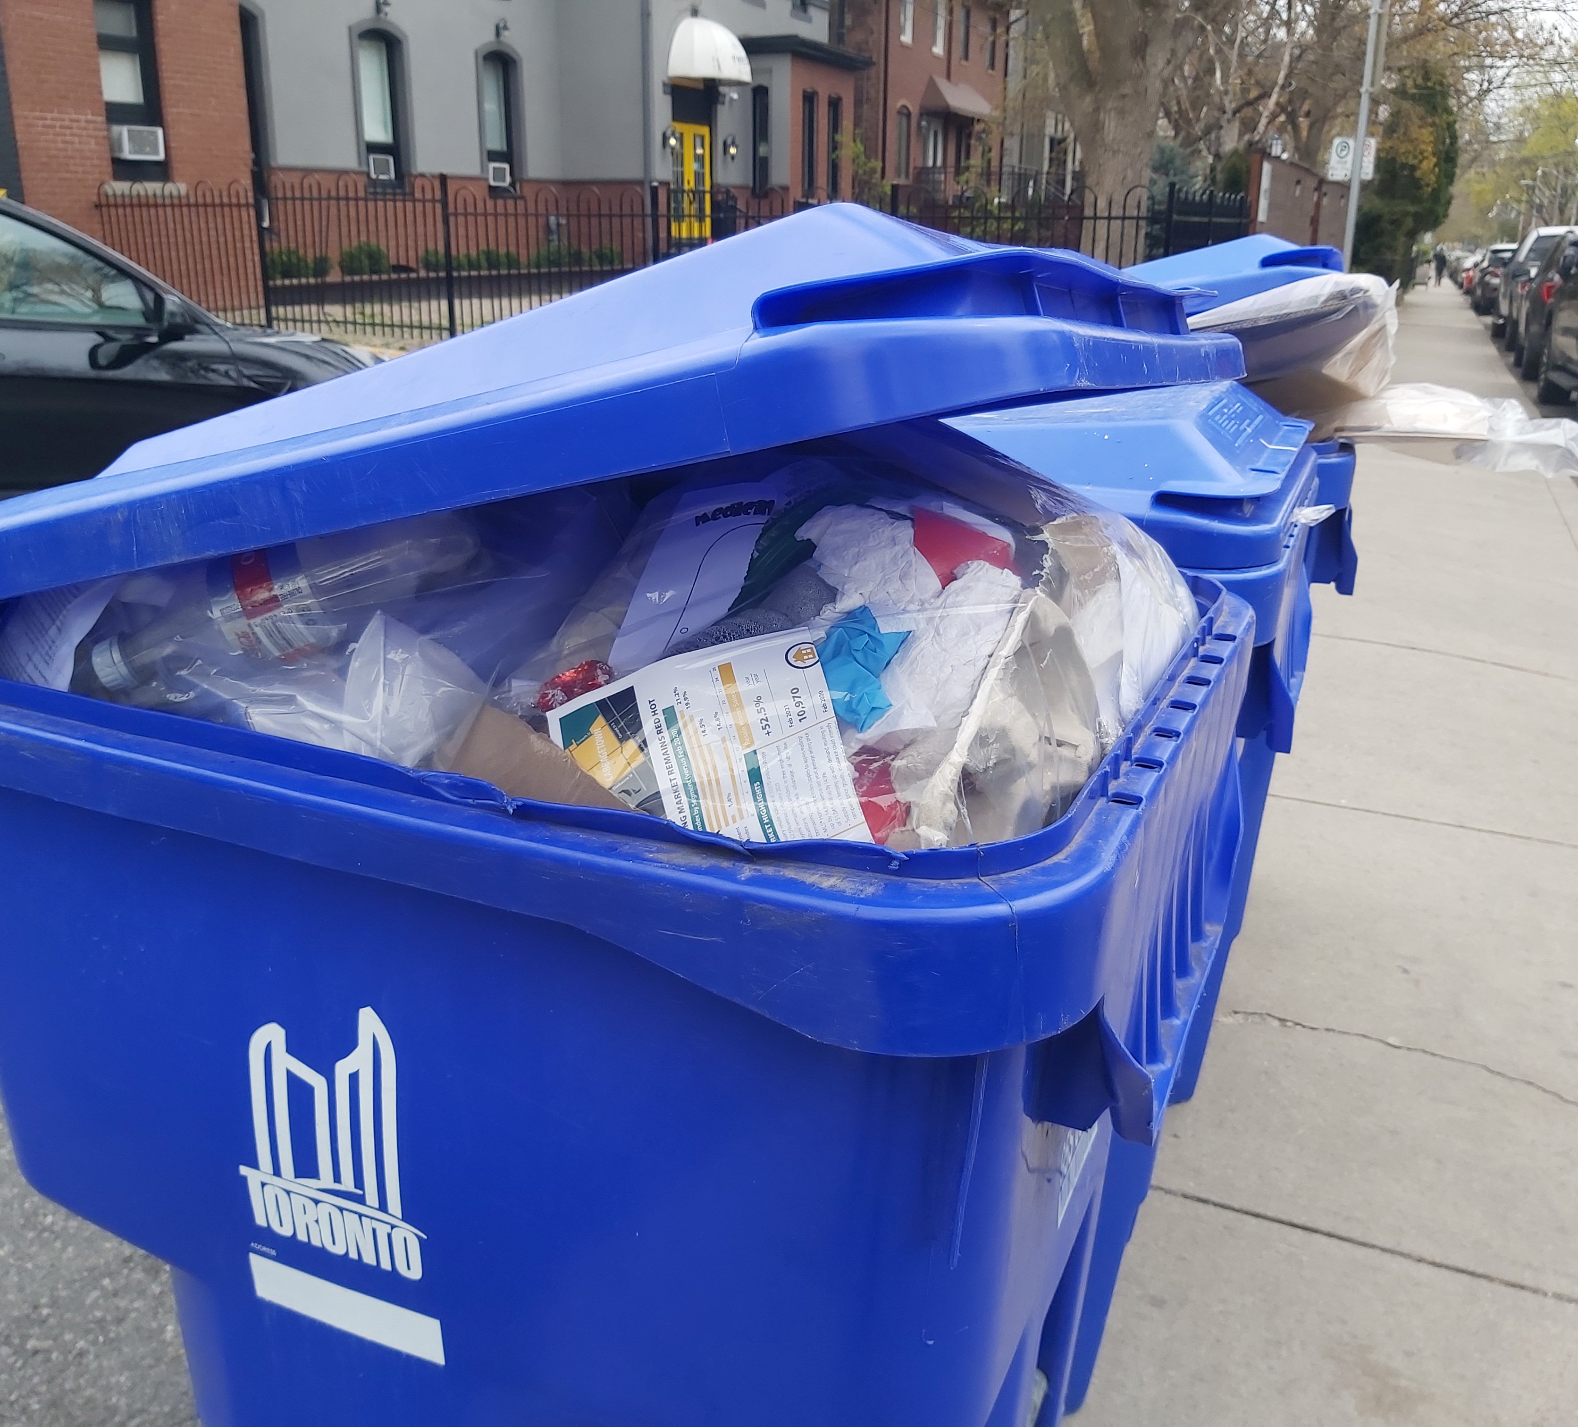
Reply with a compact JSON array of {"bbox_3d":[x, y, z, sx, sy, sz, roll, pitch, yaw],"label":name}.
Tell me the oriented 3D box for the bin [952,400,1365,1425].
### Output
[{"bbox_3d":[0.166,0.180,1.781,0.850,1.170,0.670,8,20,22],"label":"bin"}]

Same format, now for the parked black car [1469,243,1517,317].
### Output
[{"bbox_3d":[17.768,-10.582,34.649,1.860,1.710,4.650,8,20,22],"label":"parked black car"}]

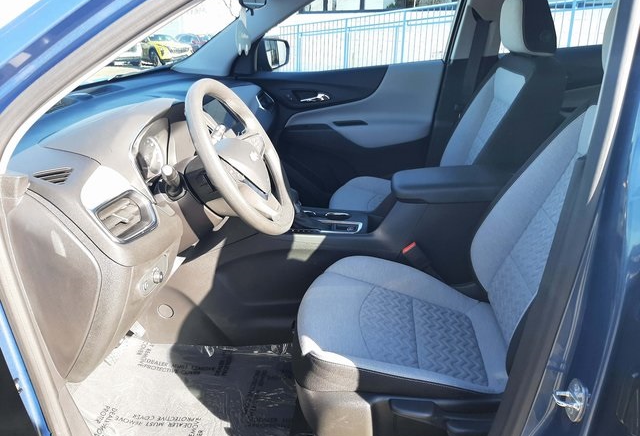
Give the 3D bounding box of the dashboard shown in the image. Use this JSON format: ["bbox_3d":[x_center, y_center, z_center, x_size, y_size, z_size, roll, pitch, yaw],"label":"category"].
[{"bbox_3d":[-0.510,-0.153,1.489,0.542,0.512,1.399,0,23,6],"label":"dashboard"}]

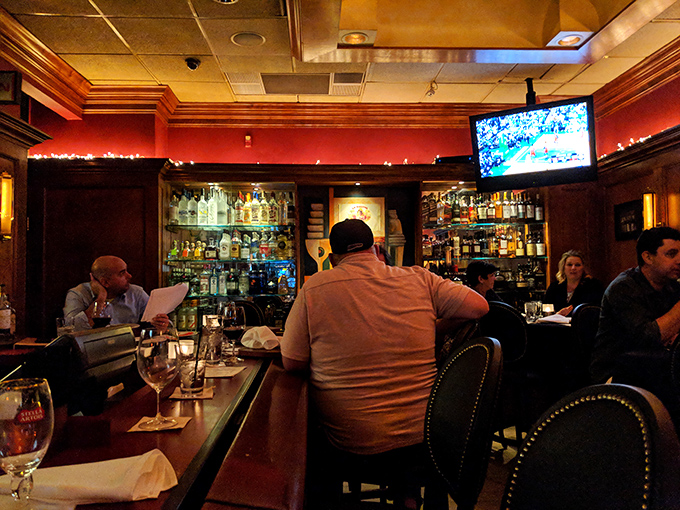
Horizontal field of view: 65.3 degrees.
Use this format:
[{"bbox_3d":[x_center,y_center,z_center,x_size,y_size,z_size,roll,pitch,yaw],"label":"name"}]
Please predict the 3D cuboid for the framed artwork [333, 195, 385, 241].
[{"bbox_3d":[0.191,-0.356,5.320,0.510,0.440,0.035,0,-2,-3],"label":"framed artwork"}]

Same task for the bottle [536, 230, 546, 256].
[{"bbox_3d":[1.974,-0.108,5.210,0.085,0.265,0.082,-1,-2,-2],"label":"bottle"}]

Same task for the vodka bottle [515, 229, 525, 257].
[{"bbox_3d":[1.768,-0.118,5.210,0.084,0.280,0.082,-1,-2,-2],"label":"vodka bottle"}]

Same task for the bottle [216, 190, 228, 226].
[{"bbox_3d":[-1.134,-0.453,5.117,0.090,0.345,0.088,-1,-1,-3],"label":"bottle"}]

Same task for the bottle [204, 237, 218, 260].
[{"bbox_3d":[-1.234,-0.055,5.102,0.120,0.218,0.085,-1,-1,-3],"label":"bottle"}]

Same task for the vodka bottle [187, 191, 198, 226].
[{"bbox_3d":[-1.396,-0.452,5.050,0.090,0.333,0.090,0,-2,-2],"label":"vodka bottle"}]

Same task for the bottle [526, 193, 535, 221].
[{"bbox_3d":[1.873,-0.457,5.210,0.080,0.285,0.080,-1,-2,-2],"label":"bottle"}]

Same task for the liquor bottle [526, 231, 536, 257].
[{"bbox_3d":[1.878,-0.101,5.210,0.085,0.255,0.082,-1,-2,-2],"label":"liquor bottle"}]

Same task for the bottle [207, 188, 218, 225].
[{"bbox_3d":[-1.227,-0.465,5.113,0.090,0.350,0.088,-1,-1,-3],"label":"bottle"}]

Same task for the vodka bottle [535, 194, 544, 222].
[{"bbox_3d":[1.965,-0.458,5.218,0.084,0.285,0.084,0,-2,-2],"label":"vodka bottle"}]

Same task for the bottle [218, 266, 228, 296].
[{"bbox_3d":[-1.125,0.265,5.120,0.080,0.265,0.078,-1,-2,-2],"label":"bottle"}]

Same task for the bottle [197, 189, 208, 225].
[{"bbox_3d":[-1.303,-0.460,5.055,0.090,0.348,0.090,0,-2,-2],"label":"bottle"}]

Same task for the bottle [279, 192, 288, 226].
[{"bbox_3d":[-0.543,-0.444,5.093,0.084,0.313,0.084,0,-2,-2],"label":"bottle"}]

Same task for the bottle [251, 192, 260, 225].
[{"bbox_3d":[-0.826,-0.453,5.200,0.086,0.310,0.086,0,-2,-3],"label":"bottle"}]

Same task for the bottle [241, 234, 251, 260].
[{"bbox_3d":[-0.928,-0.073,5.200,0.085,0.255,0.080,0,-2,-3],"label":"bottle"}]

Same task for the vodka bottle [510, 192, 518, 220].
[{"bbox_3d":[1.707,-0.467,5.210,0.080,0.295,0.080,-1,-2,-2],"label":"vodka bottle"}]

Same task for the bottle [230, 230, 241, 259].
[{"bbox_3d":[-1.006,-0.097,5.120,0.088,0.280,0.084,-1,-2,-2],"label":"bottle"}]

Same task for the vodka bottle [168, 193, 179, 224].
[{"bbox_3d":[-1.578,-0.445,5.041,0.086,0.320,0.086,0,-2,-2],"label":"vodka bottle"}]

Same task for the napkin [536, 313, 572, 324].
[{"bbox_3d":[1.559,0.470,3.864,0.240,0.050,0.210,-1,-2,22],"label":"napkin"}]

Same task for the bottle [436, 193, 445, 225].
[{"bbox_3d":[0.984,-0.452,5.169,0.078,0.309,0.078,0,-2,-2],"label":"bottle"}]

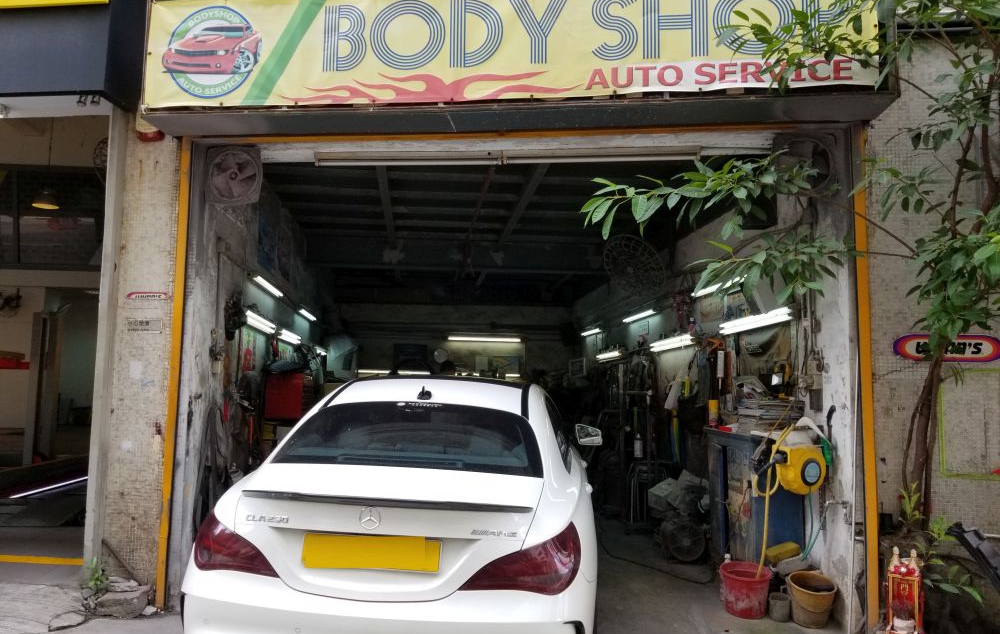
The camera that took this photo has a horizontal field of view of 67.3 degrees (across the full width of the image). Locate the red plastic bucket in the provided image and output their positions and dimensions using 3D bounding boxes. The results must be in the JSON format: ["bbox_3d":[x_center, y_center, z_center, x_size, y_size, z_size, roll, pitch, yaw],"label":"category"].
[{"bbox_3d":[1.587,1.754,4.829,0.320,0.285,0.320,1,-6,0],"label":"red plastic bucket"}]

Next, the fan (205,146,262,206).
[{"bbox_3d":[-1.732,-0.916,4.881,0.355,0.365,0.130,0,-6,6],"label":"fan"}]

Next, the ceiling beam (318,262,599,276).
[{"bbox_3d":[-0.487,-0.652,9.919,3.850,0.100,0.140,2,-6,-6],"label":"ceiling beam"}]

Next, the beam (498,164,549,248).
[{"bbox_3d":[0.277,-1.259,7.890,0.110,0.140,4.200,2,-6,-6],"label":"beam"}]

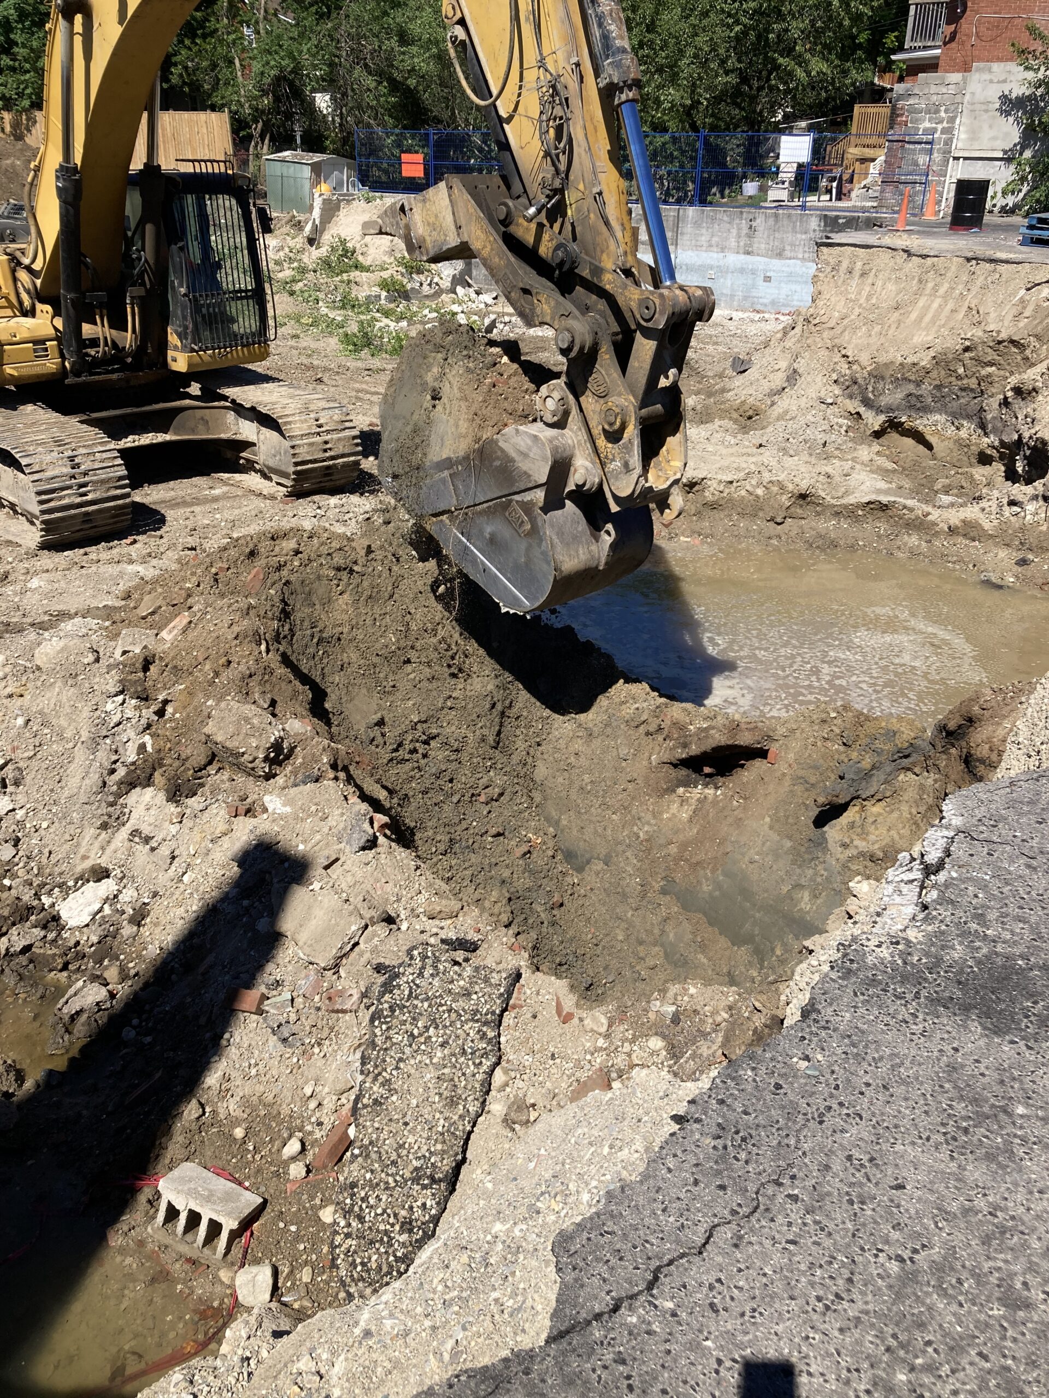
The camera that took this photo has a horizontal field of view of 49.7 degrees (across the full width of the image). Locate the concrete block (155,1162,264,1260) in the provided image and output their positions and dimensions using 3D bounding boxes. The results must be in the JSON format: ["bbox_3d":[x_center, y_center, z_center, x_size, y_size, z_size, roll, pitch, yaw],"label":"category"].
[{"bbox_3d":[-1.340,2.182,4.776,0.390,0.235,0.190,19,10,17],"label":"concrete block"}]

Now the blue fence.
[{"bbox_3d":[2.133,-14.565,30.965,17.740,1.800,0.100,17,30,30],"label":"blue fence"}]

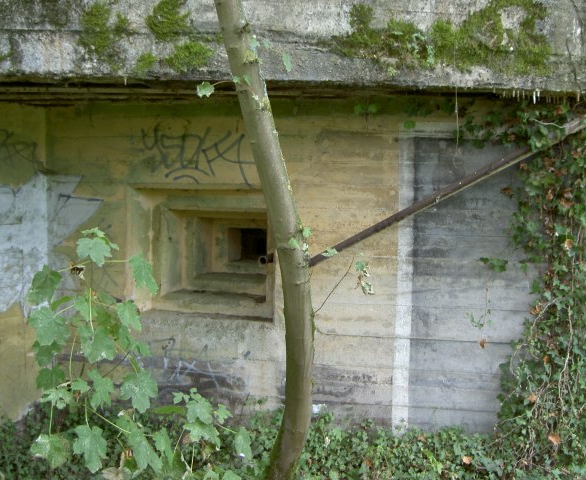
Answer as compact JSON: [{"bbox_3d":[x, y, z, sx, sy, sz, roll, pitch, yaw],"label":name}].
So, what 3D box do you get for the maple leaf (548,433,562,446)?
[{"bbox_3d":[1.505,1.148,4.150,0.080,0.070,0.040,1,5,11],"label":"maple leaf"}]

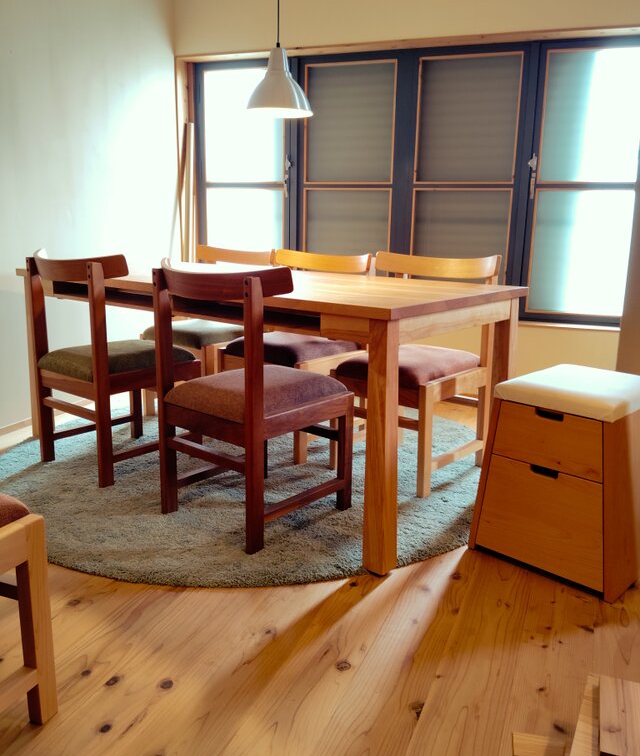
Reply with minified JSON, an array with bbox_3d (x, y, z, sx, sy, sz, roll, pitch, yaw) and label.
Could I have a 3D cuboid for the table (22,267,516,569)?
[{"bbox_3d":[-0.270,-0.023,2.624,1.809,0.715,0.831,11,16,38],"label":"table"}]

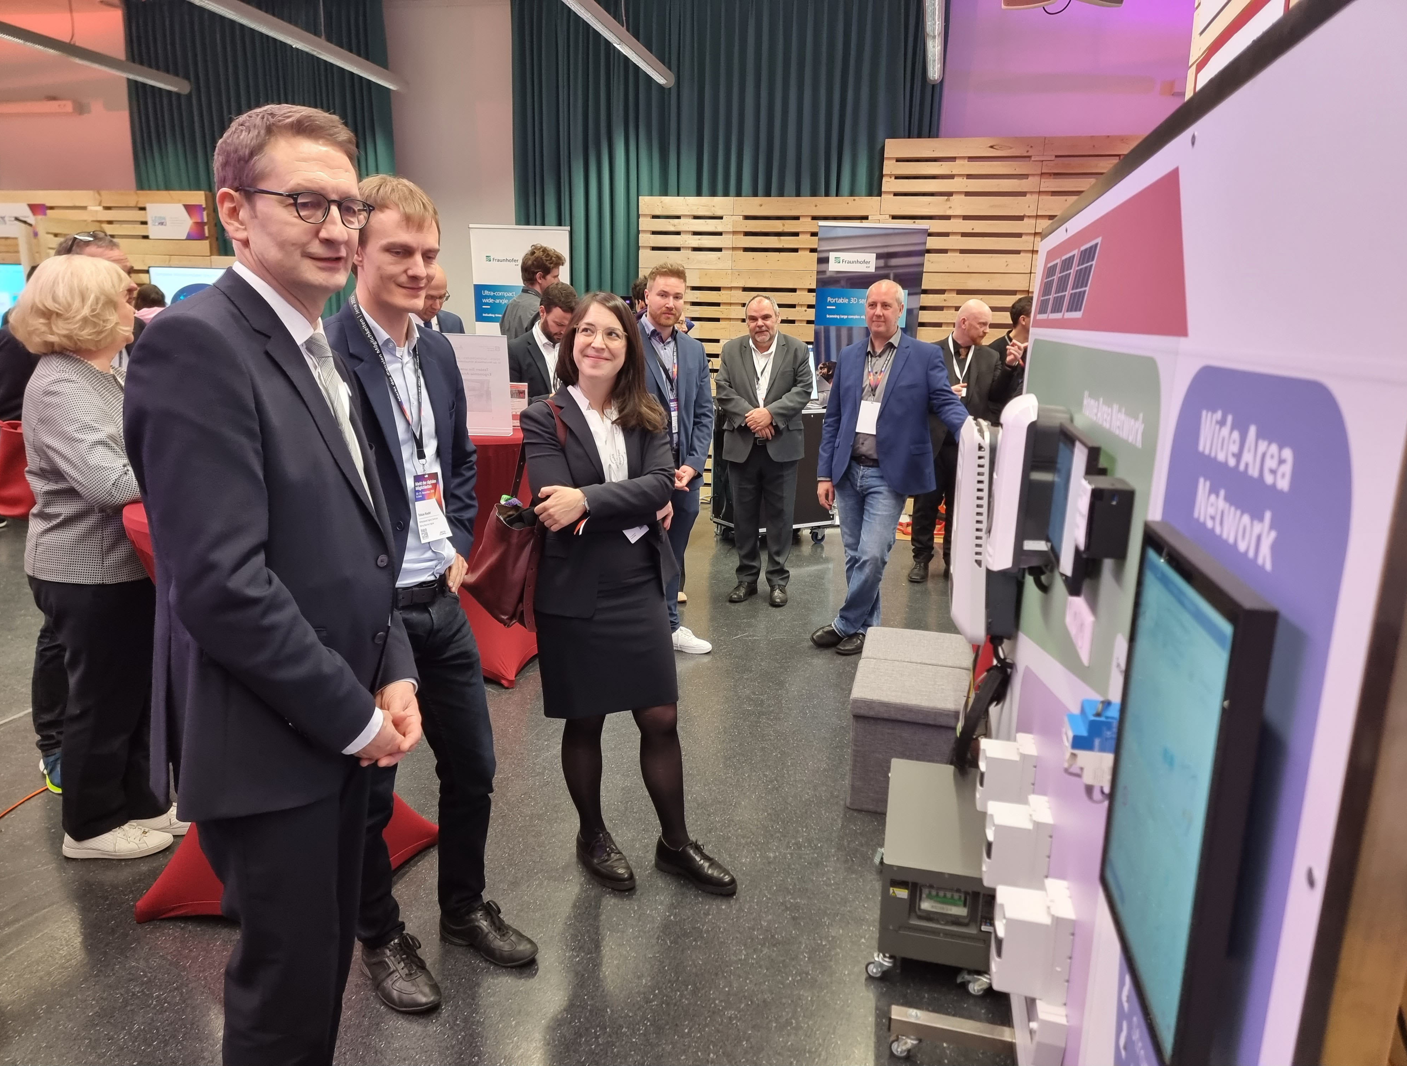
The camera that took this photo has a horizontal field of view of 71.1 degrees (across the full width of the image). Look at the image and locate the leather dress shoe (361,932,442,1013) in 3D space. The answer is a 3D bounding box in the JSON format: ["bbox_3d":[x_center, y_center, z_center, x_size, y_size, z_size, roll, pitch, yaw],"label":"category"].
[{"bbox_3d":[-0.728,1.014,2.354,0.107,0.115,0.288,-9,16,-41],"label":"leather dress shoe"}]

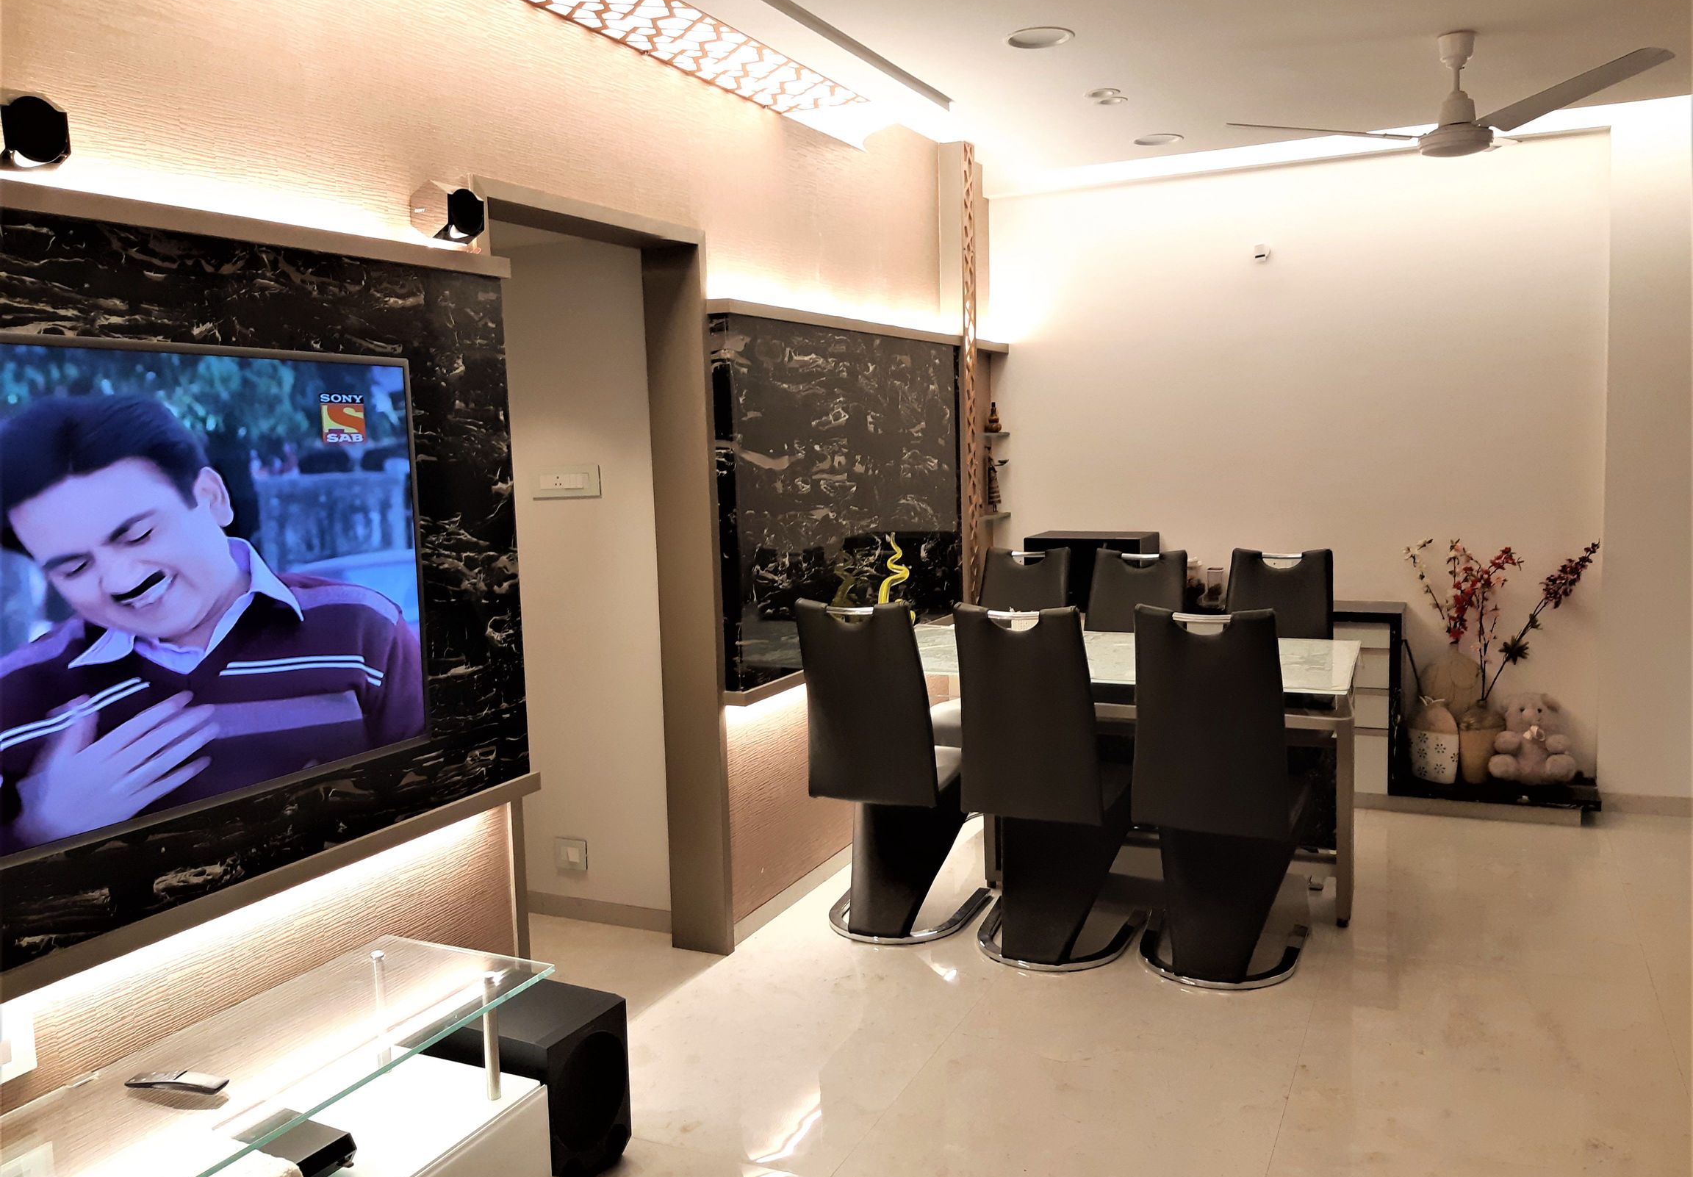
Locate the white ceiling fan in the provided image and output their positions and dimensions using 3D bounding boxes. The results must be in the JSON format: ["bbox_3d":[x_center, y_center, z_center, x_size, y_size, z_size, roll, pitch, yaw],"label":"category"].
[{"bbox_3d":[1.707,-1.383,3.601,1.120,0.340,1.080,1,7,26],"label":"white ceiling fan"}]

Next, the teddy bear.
[{"bbox_3d":[2.597,0.571,4.810,0.295,0.350,0.220,1,7,26],"label":"teddy bear"}]

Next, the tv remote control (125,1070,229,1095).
[{"bbox_3d":[-1.017,0.748,1.939,0.158,0.026,0.045,0,7,11],"label":"tv remote control"}]

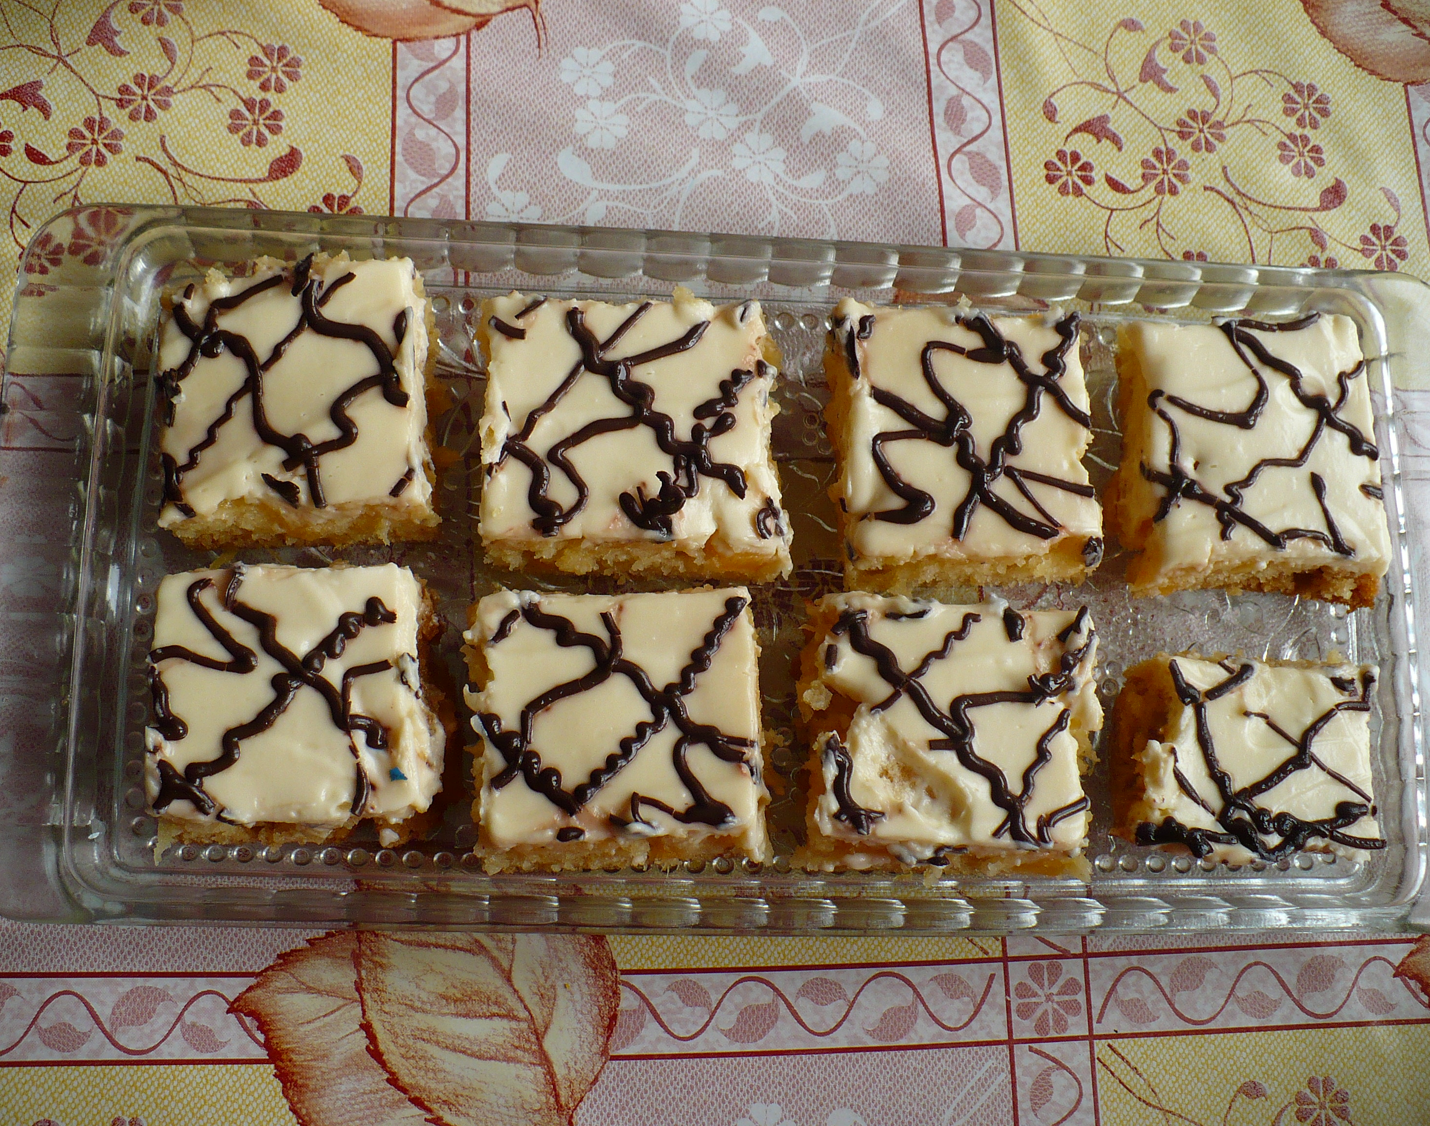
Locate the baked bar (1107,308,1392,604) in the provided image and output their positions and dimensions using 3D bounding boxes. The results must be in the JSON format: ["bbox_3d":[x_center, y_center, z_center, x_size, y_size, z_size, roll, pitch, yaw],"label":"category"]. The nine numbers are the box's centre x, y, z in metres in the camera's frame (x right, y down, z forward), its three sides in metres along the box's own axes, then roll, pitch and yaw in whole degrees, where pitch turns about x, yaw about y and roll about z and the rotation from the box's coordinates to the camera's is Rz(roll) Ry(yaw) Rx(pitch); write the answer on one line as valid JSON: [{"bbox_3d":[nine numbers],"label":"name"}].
[{"bbox_3d":[0.138,-0.026,0.418,0.059,0.022,0.073,0,77,-6],"label":"baked bar"}]

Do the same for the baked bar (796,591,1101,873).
[{"bbox_3d":[0.057,0.042,0.394,0.070,0.022,0.063,3,77,-5],"label":"baked bar"}]

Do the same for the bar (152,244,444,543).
[{"bbox_3d":[-0.102,-0.040,0.398,0.064,0.022,0.068,-2,77,-6],"label":"bar"}]

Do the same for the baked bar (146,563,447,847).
[{"bbox_3d":[-0.097,0.034,0.381,0.065,0.022,0.063,-1,77,-6],"label":"baked bar"}]

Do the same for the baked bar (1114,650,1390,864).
[{"bbox_3d":[0.132,0.049,0.400,0.060,0.022,0.046,5,76,-5],"label":"baked bar"}]

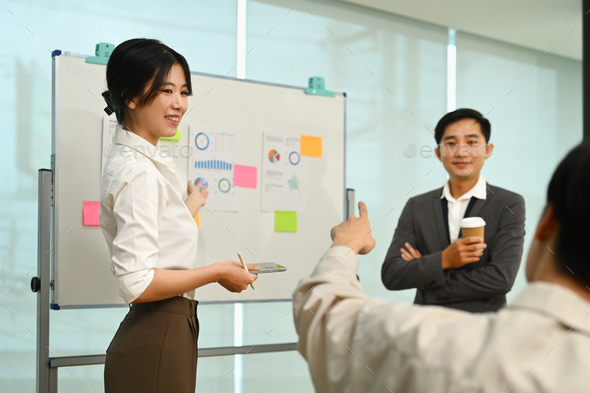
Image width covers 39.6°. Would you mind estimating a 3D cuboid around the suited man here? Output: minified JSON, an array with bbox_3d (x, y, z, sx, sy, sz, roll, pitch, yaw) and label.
[{"bbox_3d":[0.573,0.535,2.905,0.510,1.700,0.380,0,-2,29],"label":"suited man"}]

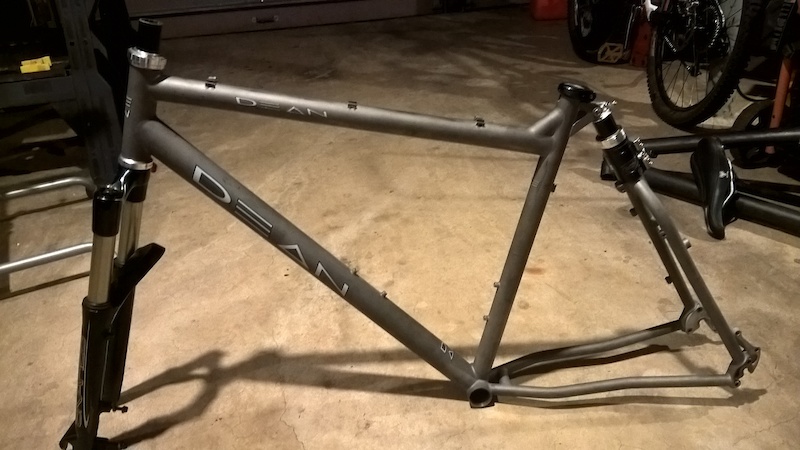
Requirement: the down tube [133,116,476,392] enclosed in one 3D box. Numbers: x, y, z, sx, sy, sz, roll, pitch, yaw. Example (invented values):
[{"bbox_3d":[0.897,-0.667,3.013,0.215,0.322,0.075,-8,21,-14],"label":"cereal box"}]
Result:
[{"bbox_3d":[-0.106,0.072,0.980,0.044,0.655,0.044,-44,22,15],"label":"down tube"}]

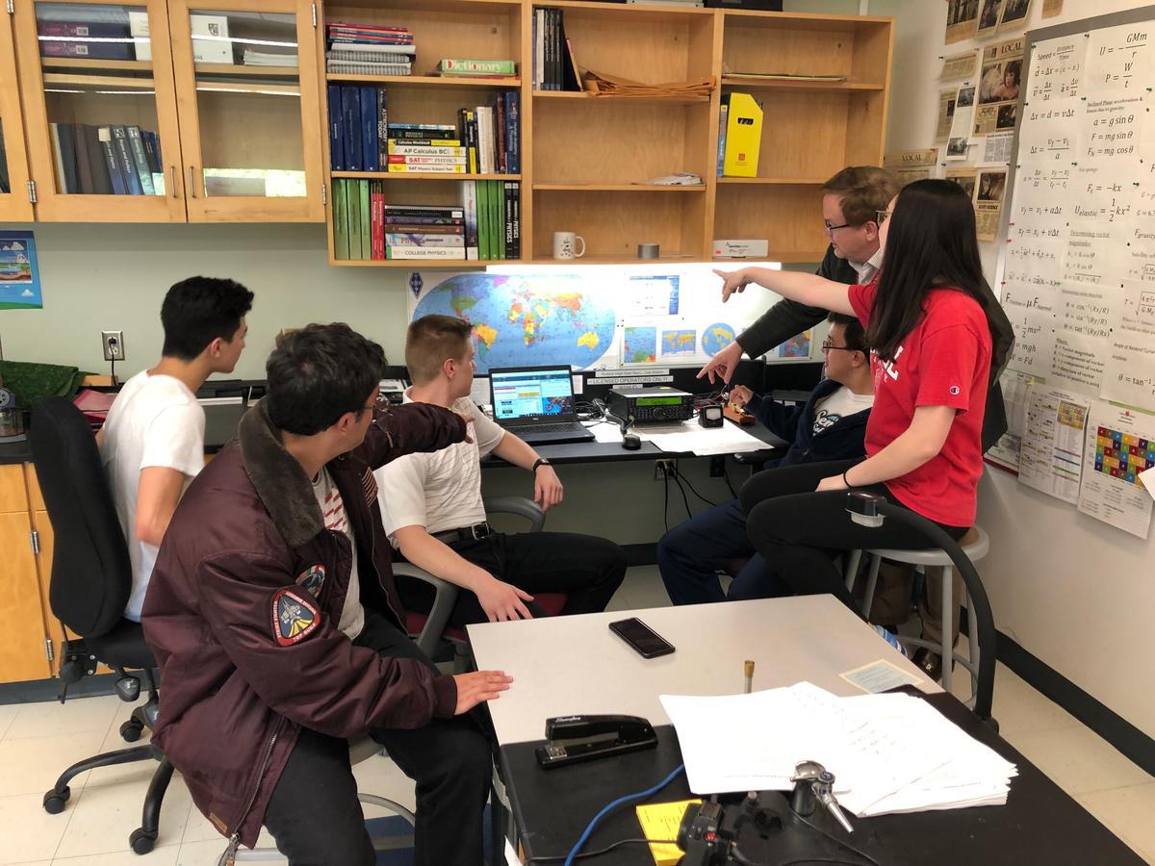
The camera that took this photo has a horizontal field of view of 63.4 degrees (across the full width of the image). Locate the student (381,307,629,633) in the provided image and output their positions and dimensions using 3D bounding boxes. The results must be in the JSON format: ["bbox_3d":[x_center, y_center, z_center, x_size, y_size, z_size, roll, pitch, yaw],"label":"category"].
[{"bbox_3d":[-0.206,0.313,2.852,0.740,1.330,0.720,4,15,12],"label":"student"}]

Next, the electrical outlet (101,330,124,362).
[{"bbox_3d":[-1.770,-0.331,3.567,0.072,0.114,0.012,-3,15,-12],"label":"electrical outlet"}]

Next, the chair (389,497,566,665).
[{"bbox_3d":[-0.332,0.488,2.773,0.640,0.960,0.620,7,16,22],"label":"chair"}]

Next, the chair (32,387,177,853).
[{"bbox_3d":[-1.147,0.451,2.513,0.620,1.140,0.660,15,20,42],"label":"chair"}]

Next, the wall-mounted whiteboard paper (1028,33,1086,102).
[{"bbox_3d":[1.572,-1.190,3.065,0.010,0.195,0.268,-3,15,-12],"label":"wall-mounted whiteboard paper"}]

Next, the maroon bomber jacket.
[{"bbox_3d":[-0.463,0.307,1.812,0.550,0.700,0.800,4,15,13],"label":"maroon bomber jacket"}]

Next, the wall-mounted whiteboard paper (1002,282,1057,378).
[{"bbox_3d":[1.532,-0.354,3.194,0.010,0.319,0.268,-3,15,-13],"label":"wall-mounted whiteboard paper"}]

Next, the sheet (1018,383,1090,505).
[{"bbox_3d":[1.572,0.034,3.093,0.010,0.344,0.286,-3,15,-13],"label":"sheet"}]

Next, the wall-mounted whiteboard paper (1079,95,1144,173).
[{"bbox_3d":[1.630,-0.927,2.857,0.010,0.207,0.270,-3,15,-12],"label":"wall-mounted whiteboard paper"}]

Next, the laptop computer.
[{"bbox_3d":[-0.139,-0.109,3.605,0.340,0.226,0.339,-4,16,-16],"label":"laptop computer"}]

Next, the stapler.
[{"bbox_3d":[0.032,0.458,1.425,0.189,0.057,0.038,-5,16,-21],"label":"stapler"}]

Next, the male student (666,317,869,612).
[{"bbox_3d":[0.676,0.230,3.217,0.780,1.260,0.720,-8,17,-29],"label":"male student"}]

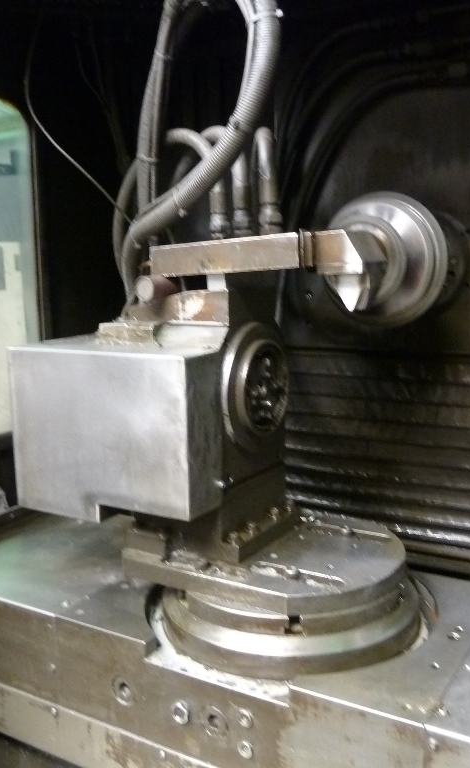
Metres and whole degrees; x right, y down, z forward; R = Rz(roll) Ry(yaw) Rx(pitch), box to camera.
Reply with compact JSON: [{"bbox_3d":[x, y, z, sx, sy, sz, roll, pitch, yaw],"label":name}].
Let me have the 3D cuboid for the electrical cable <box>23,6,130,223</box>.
[{"bbox_3d":[-0.266,-0.452,1.240,0.170,0.350,0.120,-3,8,-11],"label":"electrical cable"}]

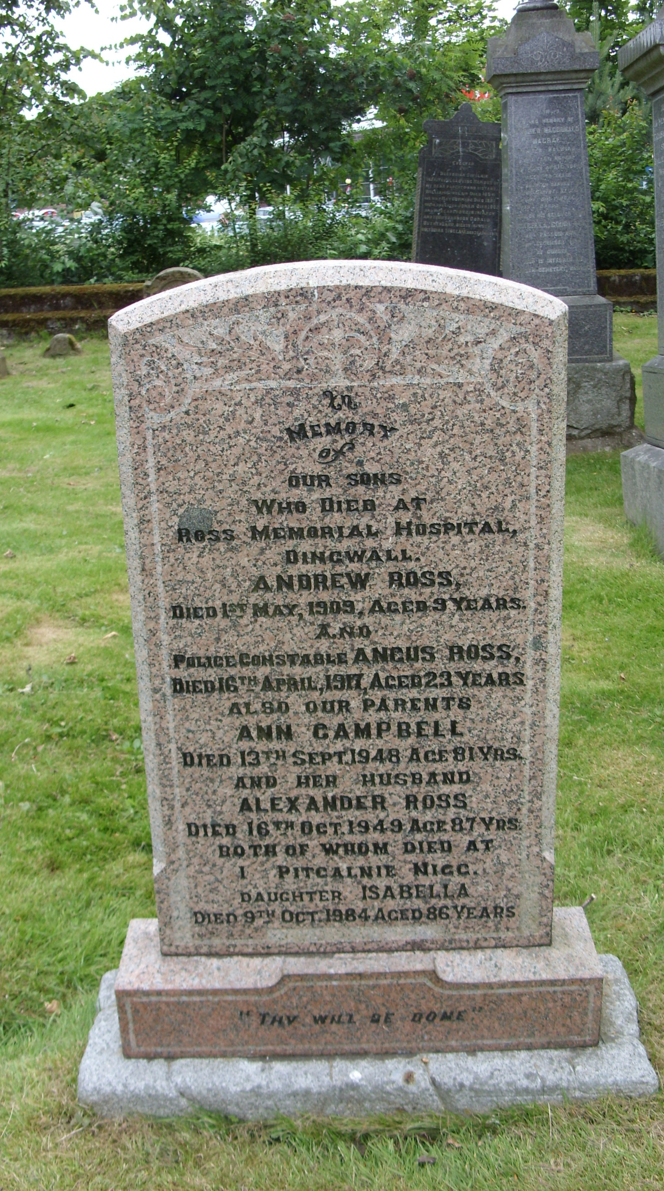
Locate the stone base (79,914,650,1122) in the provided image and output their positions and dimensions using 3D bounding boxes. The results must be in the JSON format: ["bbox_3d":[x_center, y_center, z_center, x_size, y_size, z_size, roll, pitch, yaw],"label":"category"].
[{"bbox_3d":[0.055,0.717,2.339,0.991,0.248,0.328,-2,19,1],"label":"stone base"}]

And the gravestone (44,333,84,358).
[{"bbox_3d":[-2.386,-2.217,11.600,0.300,0.215,0.140,3,19,15],"label":"gravestone"}]

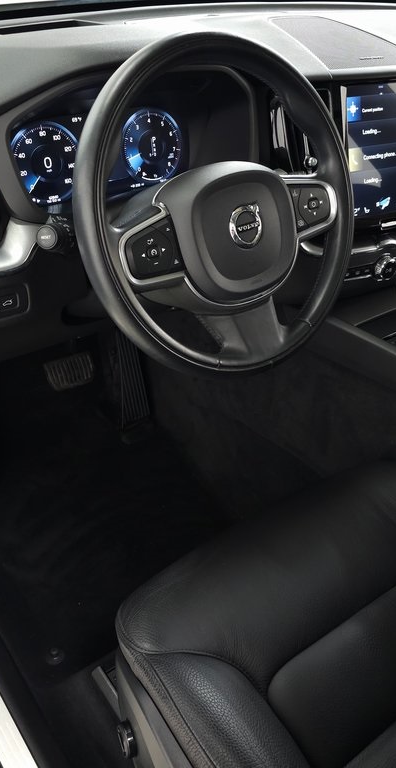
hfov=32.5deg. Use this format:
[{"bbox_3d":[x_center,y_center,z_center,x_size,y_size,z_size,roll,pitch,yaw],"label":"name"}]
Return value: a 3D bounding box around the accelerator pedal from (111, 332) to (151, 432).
[{"bbox_3d":[-0.152,-0.018,1.418,0.065,0.205,0.045,-15,9,-30],"label":"accelerator pedal"}]

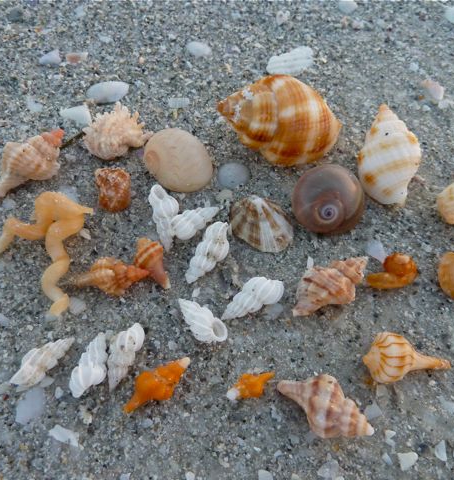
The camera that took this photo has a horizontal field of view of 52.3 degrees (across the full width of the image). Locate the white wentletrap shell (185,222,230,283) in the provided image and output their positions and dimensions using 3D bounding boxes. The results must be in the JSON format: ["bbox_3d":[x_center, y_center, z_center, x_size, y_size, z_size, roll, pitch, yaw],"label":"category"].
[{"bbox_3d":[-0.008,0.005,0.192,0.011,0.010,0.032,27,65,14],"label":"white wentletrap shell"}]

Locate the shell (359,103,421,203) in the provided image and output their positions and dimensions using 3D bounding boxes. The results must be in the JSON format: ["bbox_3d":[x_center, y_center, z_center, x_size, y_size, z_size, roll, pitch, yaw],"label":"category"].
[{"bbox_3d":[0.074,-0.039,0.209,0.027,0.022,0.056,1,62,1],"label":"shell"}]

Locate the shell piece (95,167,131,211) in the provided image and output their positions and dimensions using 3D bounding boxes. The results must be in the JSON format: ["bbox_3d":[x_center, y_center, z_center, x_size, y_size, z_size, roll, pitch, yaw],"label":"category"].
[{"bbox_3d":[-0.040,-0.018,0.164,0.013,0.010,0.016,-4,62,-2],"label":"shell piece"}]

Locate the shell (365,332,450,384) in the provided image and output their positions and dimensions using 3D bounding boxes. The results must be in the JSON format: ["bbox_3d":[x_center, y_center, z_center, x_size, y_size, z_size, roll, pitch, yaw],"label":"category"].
[{"bbox_3d":[0.052,0.035,0.134,0.025,0.013,0.015,5,62,2],"label":"shell"}]

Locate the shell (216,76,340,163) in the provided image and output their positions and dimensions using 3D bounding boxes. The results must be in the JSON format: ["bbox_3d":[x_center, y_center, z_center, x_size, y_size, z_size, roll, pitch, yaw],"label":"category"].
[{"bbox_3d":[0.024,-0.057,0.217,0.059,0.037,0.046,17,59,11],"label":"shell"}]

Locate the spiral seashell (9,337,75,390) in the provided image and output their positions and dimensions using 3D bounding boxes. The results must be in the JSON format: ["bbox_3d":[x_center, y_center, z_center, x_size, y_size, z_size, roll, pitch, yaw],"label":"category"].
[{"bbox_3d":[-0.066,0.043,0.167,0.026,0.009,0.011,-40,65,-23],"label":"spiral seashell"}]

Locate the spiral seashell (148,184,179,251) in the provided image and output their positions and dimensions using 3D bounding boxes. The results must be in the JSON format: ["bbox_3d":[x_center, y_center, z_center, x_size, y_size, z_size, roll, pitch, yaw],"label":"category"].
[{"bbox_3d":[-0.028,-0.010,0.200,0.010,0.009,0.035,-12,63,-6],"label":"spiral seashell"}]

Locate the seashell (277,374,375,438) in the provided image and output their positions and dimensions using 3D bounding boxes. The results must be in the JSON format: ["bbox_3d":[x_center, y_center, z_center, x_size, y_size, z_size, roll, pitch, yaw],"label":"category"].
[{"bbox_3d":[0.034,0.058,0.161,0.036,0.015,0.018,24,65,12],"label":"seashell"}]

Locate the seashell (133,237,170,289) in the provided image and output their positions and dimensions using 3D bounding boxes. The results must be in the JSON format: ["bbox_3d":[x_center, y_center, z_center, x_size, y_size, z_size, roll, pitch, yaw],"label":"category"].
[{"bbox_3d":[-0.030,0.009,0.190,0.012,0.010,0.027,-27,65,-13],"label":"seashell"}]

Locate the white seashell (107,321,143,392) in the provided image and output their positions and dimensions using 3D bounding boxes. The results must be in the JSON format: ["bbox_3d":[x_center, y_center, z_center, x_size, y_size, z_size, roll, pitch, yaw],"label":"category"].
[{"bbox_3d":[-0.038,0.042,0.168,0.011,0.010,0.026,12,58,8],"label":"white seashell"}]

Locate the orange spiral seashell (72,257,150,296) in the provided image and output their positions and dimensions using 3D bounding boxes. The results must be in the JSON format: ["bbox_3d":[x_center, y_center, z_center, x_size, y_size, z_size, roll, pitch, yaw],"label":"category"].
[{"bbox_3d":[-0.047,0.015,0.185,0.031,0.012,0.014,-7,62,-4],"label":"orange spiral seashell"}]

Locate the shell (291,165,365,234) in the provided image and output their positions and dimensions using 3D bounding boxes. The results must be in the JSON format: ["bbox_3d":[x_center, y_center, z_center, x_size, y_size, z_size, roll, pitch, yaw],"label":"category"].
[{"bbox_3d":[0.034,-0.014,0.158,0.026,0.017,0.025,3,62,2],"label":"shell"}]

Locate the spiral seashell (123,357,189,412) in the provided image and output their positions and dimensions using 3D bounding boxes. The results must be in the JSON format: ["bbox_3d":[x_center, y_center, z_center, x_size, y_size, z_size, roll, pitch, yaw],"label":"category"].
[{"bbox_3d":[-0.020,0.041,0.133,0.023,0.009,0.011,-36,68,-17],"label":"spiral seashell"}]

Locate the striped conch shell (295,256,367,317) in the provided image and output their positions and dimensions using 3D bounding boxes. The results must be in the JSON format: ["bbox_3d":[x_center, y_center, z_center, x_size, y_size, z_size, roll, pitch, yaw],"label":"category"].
[{"bbox_3d":[0.033,0.014,0.145,0.031,0.013,0.016,-33,67,-16],"label":"striped conch shell"}]

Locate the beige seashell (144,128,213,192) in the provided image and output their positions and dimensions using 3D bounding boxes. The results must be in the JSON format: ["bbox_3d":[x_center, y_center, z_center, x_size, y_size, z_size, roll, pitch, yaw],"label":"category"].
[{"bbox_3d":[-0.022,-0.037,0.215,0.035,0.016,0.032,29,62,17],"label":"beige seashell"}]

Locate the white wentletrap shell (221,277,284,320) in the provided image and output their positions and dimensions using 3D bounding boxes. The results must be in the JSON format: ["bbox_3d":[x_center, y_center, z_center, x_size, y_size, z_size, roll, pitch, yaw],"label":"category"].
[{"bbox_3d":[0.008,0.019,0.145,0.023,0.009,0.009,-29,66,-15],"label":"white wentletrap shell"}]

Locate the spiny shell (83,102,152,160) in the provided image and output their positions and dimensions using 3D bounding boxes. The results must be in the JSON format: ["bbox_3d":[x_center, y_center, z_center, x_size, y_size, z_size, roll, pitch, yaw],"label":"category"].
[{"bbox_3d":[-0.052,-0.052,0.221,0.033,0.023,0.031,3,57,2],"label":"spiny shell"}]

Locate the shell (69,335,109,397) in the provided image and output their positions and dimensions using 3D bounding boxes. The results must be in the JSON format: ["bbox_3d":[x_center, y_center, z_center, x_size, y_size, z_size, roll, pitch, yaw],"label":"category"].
[{"bbox_3d":[-0.040,0.037,0.136,0.009,0.008,0.020,12,63,6],"label":"shell"}]

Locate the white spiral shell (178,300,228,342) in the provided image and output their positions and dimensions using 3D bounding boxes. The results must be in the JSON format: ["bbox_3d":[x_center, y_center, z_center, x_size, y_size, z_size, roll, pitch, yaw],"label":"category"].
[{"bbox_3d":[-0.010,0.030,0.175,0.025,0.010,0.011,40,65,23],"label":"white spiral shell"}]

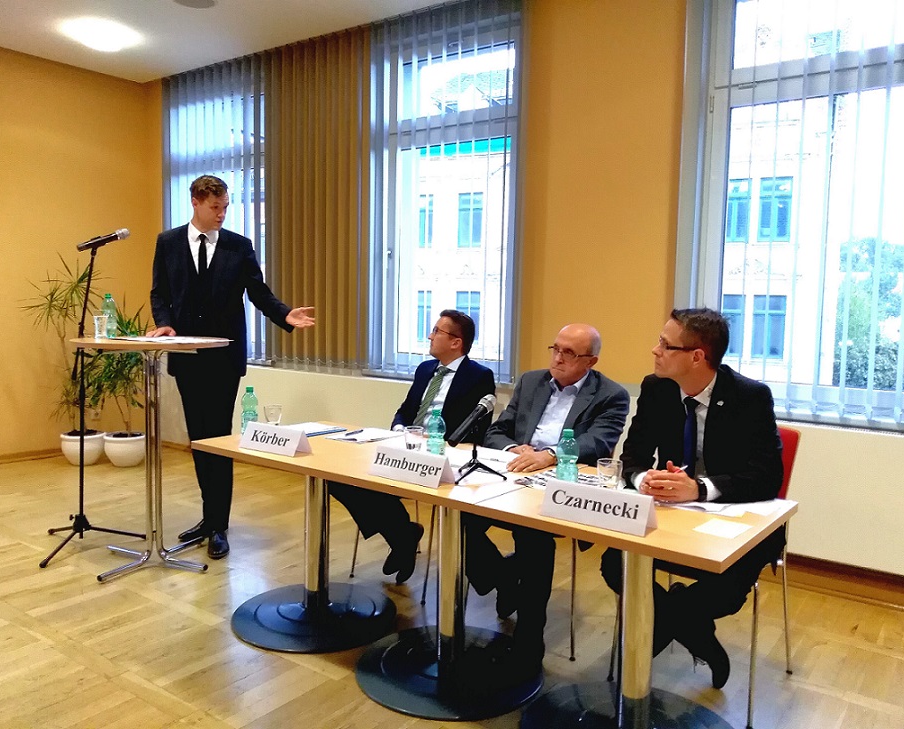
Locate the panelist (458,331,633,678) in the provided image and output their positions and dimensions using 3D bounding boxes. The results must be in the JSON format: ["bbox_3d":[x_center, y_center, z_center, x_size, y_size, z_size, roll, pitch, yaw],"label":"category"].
[{"bbox_3d":[0.344,0.455,2.800,0.580,1.240,0.790,5,6,38],"label":"panelist"}]

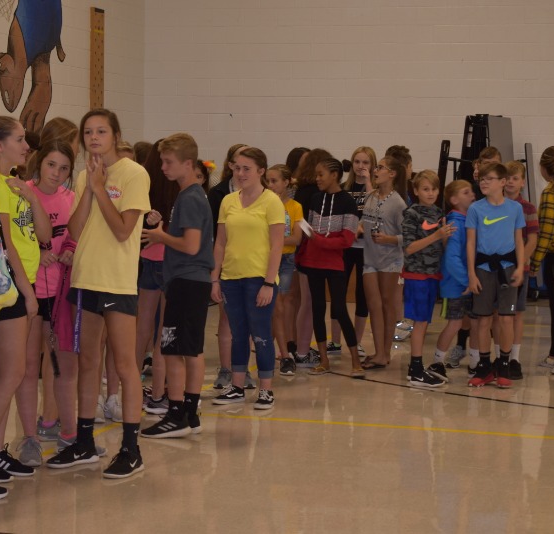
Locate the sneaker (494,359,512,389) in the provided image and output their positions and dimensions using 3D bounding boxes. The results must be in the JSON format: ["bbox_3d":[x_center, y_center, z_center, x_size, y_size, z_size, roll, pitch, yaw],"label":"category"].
[{"bbox_3d":[1.501,0.711,10.089,0.100,0.140,0.258,2,4,9],"label":"sneaker"}]

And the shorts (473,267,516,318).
[{"bbox_3d":[1.442,0.139,10.120,0.305,0.360,0.225,1,4,6],"label":"shorts"}]

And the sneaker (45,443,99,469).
[{"bbox_3d":[-0.968,0.879,7.282,0.275,0.108,0.100,-2,5,-37],"label":"sneaker"}]

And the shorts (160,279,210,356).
[{"bbox_3d":[-0.474,0.249,8.035,0.265,0.450,0.340,0,4,-10],"label":"shorts"}]

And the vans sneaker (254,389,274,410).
[{"bbox_3d":[-0.075,0.774,9.008,0.098,0.100,0.255,2,4,9],"label":"vans sneaker"}]

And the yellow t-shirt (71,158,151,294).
[{"bbox_3d":[-0.764,-0.187,7.084,0.400,0.630,0.280,3,4,27],"label":"yellow t-shirt"}]

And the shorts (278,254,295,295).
[{"bbox_3d":[0.004,0.026,10.739,0.280,0.300,0.205,3,4,25],"label":"shorts"}]

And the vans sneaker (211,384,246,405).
[{"bbox_3d":[-0.286,0.761,9.157,0.095,0.098,0.262,5,5,44],"label":"vans sneaker"}]

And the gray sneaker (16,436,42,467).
[{"bbox_3d":[-1.163,0.864,7.240,0.098,0.110,0.258,0,4,-17],"label":"gray sneaker"}]

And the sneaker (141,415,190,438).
[{"bbox_3d":[-0.577,0.823,8.011,0.285,0.112,0.103,-1,4,-31],"label":"sneaker"}]

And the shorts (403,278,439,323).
[{"bbox_3d":[0.948,0.194,10.100,0.225,0.340,0.265,3,4,28],"label":"shorts"}]

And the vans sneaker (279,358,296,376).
[{"bbox_3d":[0.073,0.677,10.482,0.095,0.105,0.250,0,4,-10],"label":"vans sneaker"}]

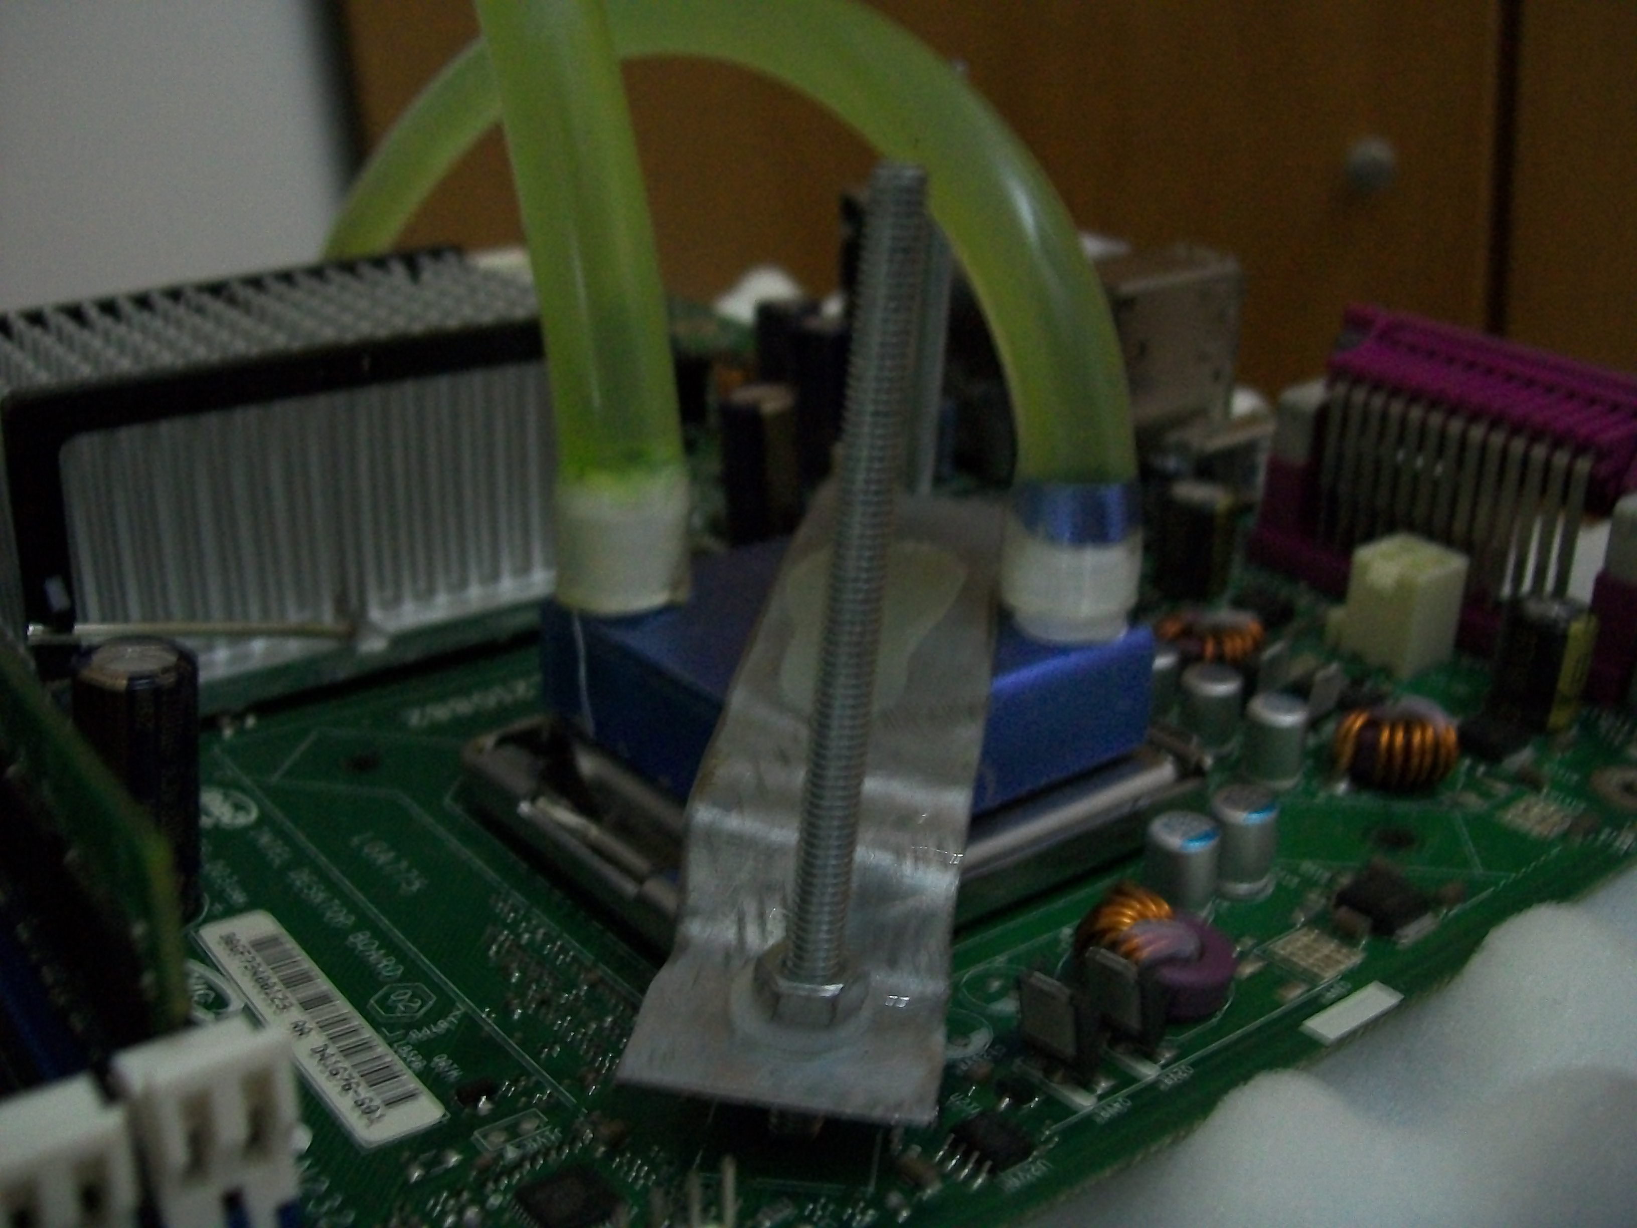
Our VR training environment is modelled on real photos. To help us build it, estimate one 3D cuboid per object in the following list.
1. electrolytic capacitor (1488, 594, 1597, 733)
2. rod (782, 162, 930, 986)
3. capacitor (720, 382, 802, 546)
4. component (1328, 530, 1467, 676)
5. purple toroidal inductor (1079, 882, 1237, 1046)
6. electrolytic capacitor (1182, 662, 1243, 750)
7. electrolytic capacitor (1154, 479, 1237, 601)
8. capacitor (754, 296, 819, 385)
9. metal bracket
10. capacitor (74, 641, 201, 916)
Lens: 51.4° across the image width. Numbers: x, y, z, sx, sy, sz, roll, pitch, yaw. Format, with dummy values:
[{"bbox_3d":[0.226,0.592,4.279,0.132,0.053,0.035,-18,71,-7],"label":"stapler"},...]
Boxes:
[{"bbox_3d":[0.079,0.005,0.186,0.010,0.013,0.010,-14,25,-35],"label":"electrolytic capacitor"},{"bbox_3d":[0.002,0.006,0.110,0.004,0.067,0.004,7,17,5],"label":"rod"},{"bbox_3d":[-0.008,-0.019,0.232,0.010,0.022,0.010,1,21,0],"label":"capacitor"},{"bbox_3d":[0.070,-0.001,0.206,0.010,0.013,0.011,-14,25,-35],"label":"component"},{"bbox_3d":[0.027,0.027,0.135,0.012,0.006,0.012,1,21,0],"label":"purple toroidal inductor"},{"bbox_3d":[0.042,0.009,0.180,0.006,0.008,0.006,1,21,0],"label":"electrolytic capacitor"},{"bbox_3d":[0.049,-0.010,0.224,0.010,0.013,0.010,1,21,0],"label":"electrolytic capacitor"},{"bbox_3d":[-0.005,-0.041,0.291,0.010,0.022,0.010,1,21,0],"label":"capacitor"},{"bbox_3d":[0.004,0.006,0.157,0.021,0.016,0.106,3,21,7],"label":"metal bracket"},{"bbox_3d":[-0.057,0.015,0.142,0.010,0.022,0.010,-10,23,-37],"label":"capacitor"}]

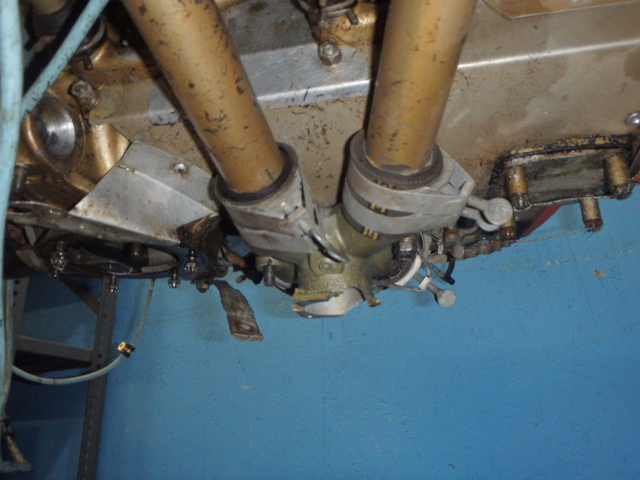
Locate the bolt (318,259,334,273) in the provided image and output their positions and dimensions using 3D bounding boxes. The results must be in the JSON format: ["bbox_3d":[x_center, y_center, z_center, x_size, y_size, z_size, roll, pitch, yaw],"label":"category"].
[{"bbox_3d":[0.006,0.026,0.510,0.013,0.013,0.006,1,-20,0],"label":"bolt"}]

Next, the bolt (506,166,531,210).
[{"bbox_3d":[0.181,-0.047,0.472,0.017,0.041,0.017,-5,-23,21],"label":"bolt"}]

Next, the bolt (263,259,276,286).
[{"bbox_3d":[-0.052,0.033,0.530,0.013,0.030,0.013,3,-21,1],"label":"bolt"}]

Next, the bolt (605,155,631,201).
[{"bbox_3d":[0.255,-0.053,0.442,0.018,0.041,0.018,-5,-23,21],"label":"bolt"}]

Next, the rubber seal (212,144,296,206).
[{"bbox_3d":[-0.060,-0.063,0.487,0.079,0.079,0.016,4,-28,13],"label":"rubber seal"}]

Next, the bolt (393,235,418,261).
[{"bbox_3d":[0.090,0.009,0.540,0.021,0.028,0.021,-5,-23,21],"label":"bolt"}]

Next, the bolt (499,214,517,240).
[{"bbox_3d":[0.193,-0.018,0.535,0.017,0.040,0.017,-5,-23,21],"label":"bolt"}]

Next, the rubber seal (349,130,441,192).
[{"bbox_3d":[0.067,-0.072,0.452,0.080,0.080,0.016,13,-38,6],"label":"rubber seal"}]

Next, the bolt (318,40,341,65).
[{"bbox_3d":[0.008,-0.158,0.437,0.019,0.019,0.012,-2,-7,8],"label":"bolt"}]

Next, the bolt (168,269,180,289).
[{"bbox_3d":[-0.152,0.040,0.540,0.013,0.021,0.013,-5,-23,21],"label":"bolt"}]

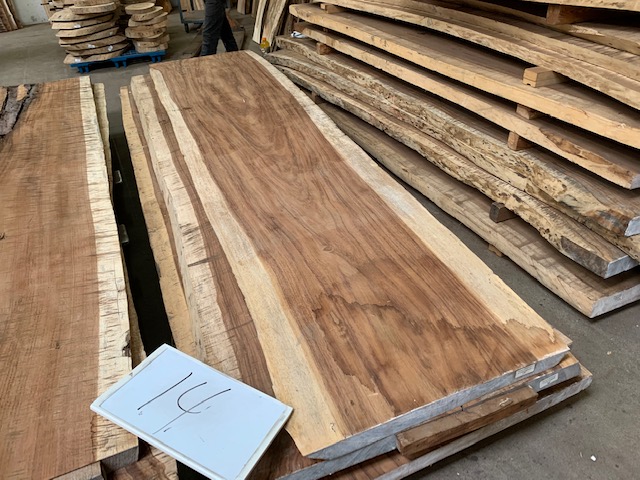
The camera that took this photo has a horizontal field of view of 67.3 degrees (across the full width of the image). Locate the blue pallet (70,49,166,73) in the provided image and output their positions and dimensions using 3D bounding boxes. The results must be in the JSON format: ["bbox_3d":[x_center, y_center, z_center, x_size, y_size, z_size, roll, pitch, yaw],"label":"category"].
[{"bbox_3d":[-2.668,-2.519,6.562,1.180,0.135,0.980,-11,35,-9],"label":"blue pallet"}]

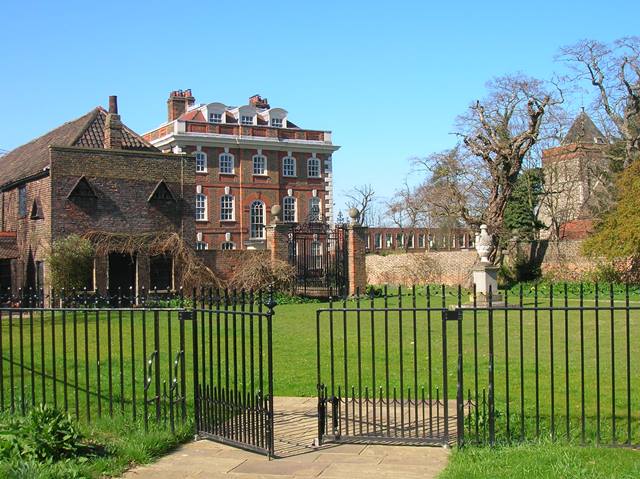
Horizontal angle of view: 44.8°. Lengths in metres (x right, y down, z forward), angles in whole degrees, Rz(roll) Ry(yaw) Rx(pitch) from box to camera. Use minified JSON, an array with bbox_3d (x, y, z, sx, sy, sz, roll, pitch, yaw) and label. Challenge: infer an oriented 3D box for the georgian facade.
[{"bbox_3d":[-6.899,-4.214,63.098,13.300,14.800,9.800,0,-1,-30],"label":"georgian facade"}]

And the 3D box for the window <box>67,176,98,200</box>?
[{"bbox_3d":[-7.527,-1.637,24.563,0.920,0.760,0.340,0,-1,-34],"label":"window"}]

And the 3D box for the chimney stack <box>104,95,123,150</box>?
[{"bbox_3d":[-6.879,-3.872,25.846,0.460,1.849,0.580,0,-1,-34],"label":"chimney stack"}]

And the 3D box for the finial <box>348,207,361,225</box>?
[{"bbox_3d":[1.334,-0.903,30.000,0.420,0.684,0.420,0,-1,-34],"label":"finial"}]

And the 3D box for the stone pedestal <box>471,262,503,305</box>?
[{"bbox_3d":[5.064,1.353,23.600,0.700,1.186,0.700,0,-1,-32],"label":"stone pedestal"}]

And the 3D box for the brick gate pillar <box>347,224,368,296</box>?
[{"bbox_3d":[1.392,0.851,30.000,0.640,2.783,0.640,0,-1,-34],"label":"brick gate pillar"}]

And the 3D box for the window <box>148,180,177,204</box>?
[{"bbox_3d":[-5.275,-1.633,26.082,0.900,0.720,0.340,0,-1,-34],"label":"window"}]

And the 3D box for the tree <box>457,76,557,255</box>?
[{"bbox_3d":[9.881,-3.171,41.000,5.200,10.884,4.900,-1,-1,0],"label":"tree"}]

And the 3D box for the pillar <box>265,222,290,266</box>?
[{"bbox_3d":[-1.548,0.835,28.180,0.640,2.783,0.640,0,-1,-34],"label":"pillar"}]

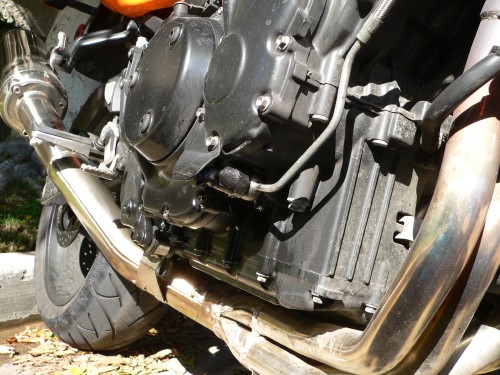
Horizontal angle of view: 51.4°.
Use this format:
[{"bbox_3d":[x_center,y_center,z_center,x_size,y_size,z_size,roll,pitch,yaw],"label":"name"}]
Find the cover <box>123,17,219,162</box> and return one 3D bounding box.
[{"bbox_3d":[-0.107,-0.124,0.655,0.038,0.182,0.178,17,-8,-34],"label":"cover"}]

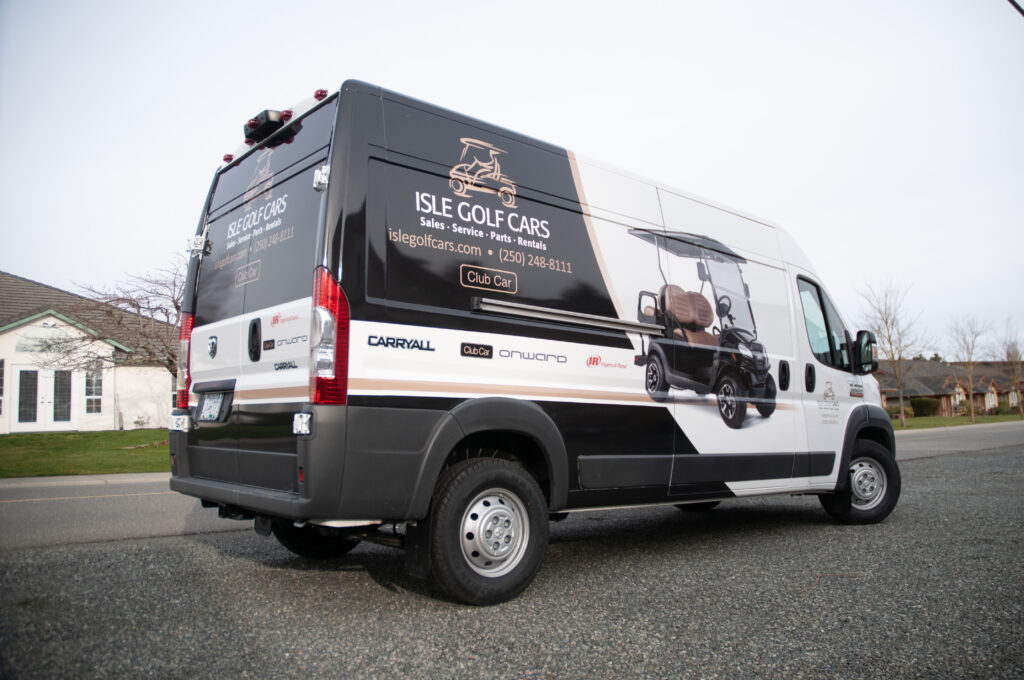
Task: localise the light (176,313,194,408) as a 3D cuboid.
[{"bbox_3d":[-2.027,0.132,4.836,0.150,0.610,0.180,4,-7,-40],"label":"light"}]

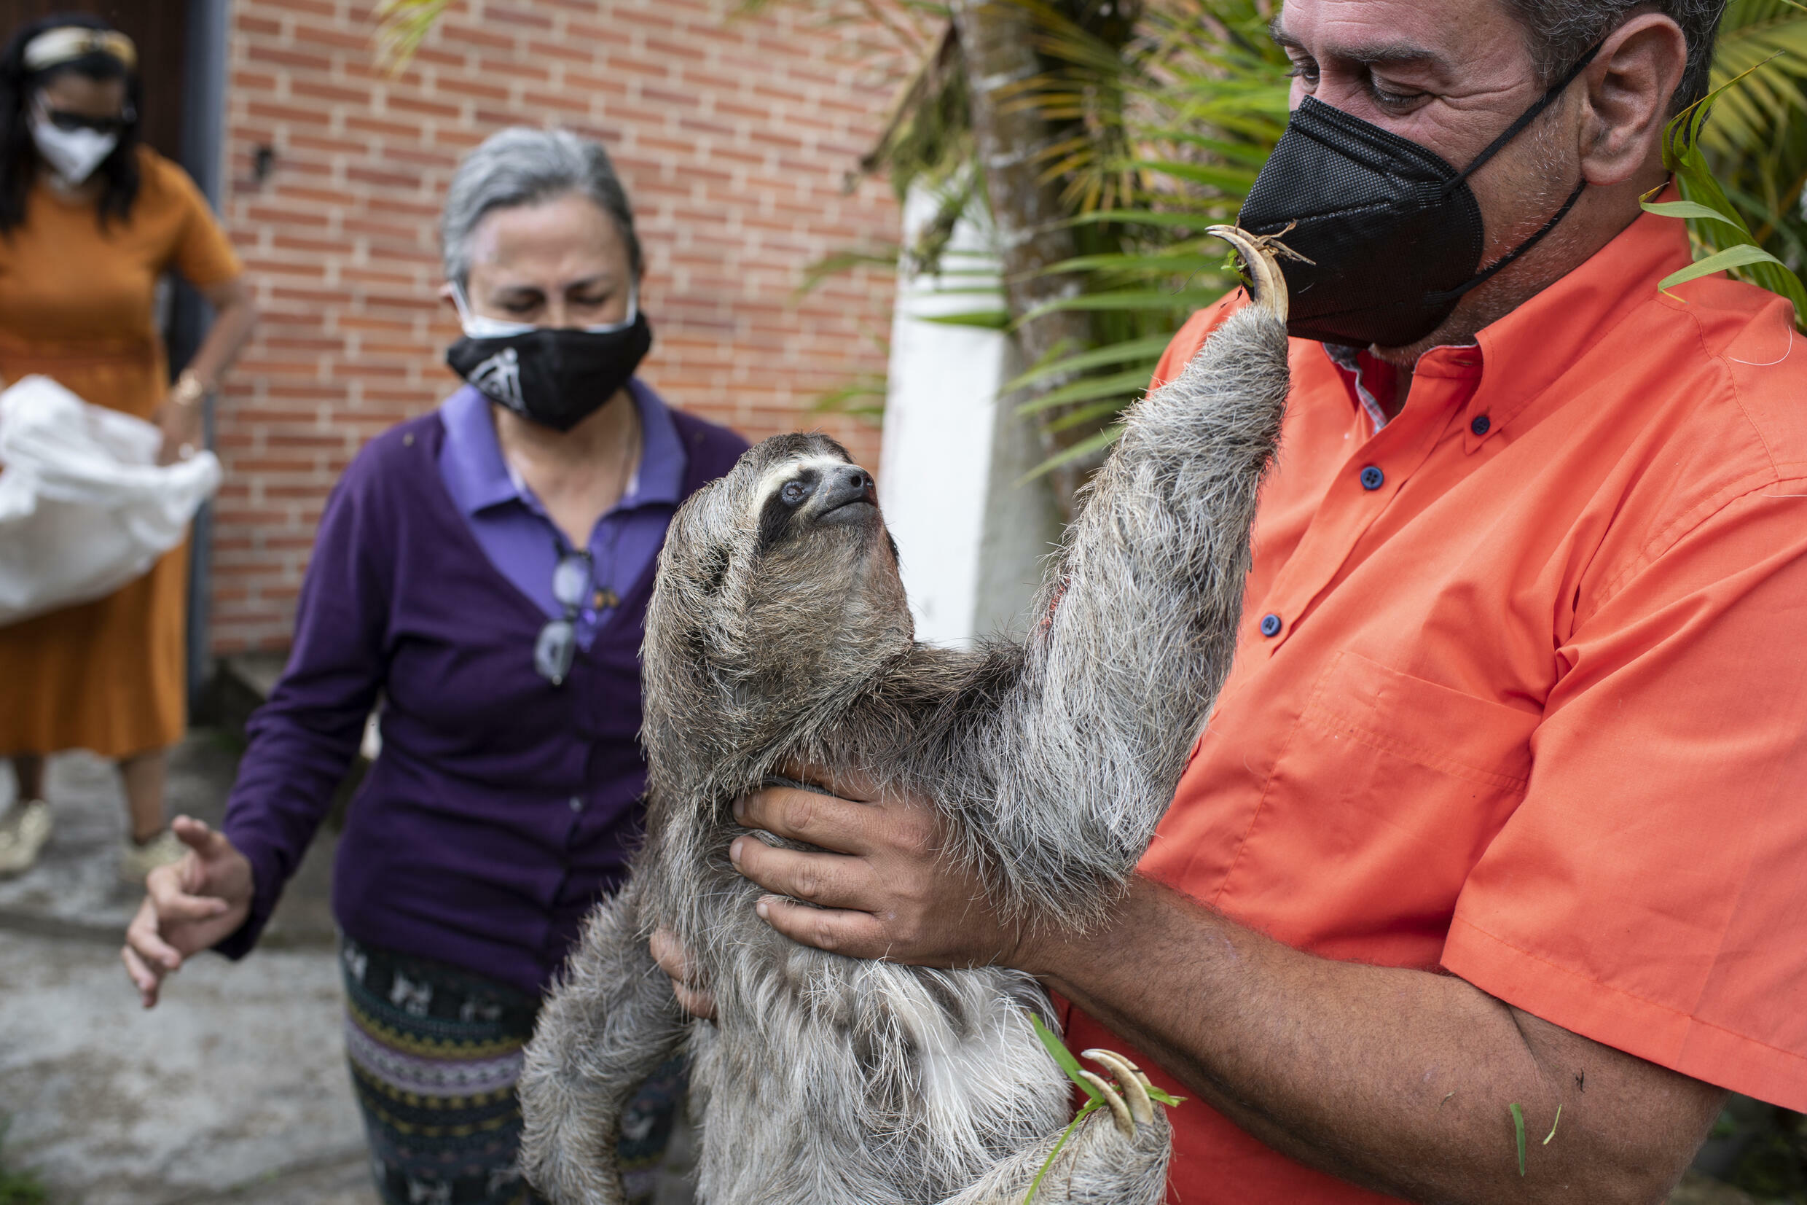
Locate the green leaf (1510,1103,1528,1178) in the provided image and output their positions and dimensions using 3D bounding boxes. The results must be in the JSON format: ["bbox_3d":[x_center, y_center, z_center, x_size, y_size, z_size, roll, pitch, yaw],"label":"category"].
[{"bbox_3d":[0.246,0.215,0.701,0.005,0.036,0.004,-11,17,0],"label":"green leaf"}]

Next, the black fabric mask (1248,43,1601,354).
[{"bbox_3d":[0.220,-0.198,0.824,0.148,0.137,0.146,-21,34,-19],"label":"black fabric mask"}]

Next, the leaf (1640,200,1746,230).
[{"bbox_3d":[0.363,-0.177,0.801,0.067,0.012,0.012,8,-18,-21],"label":"leaf"}]

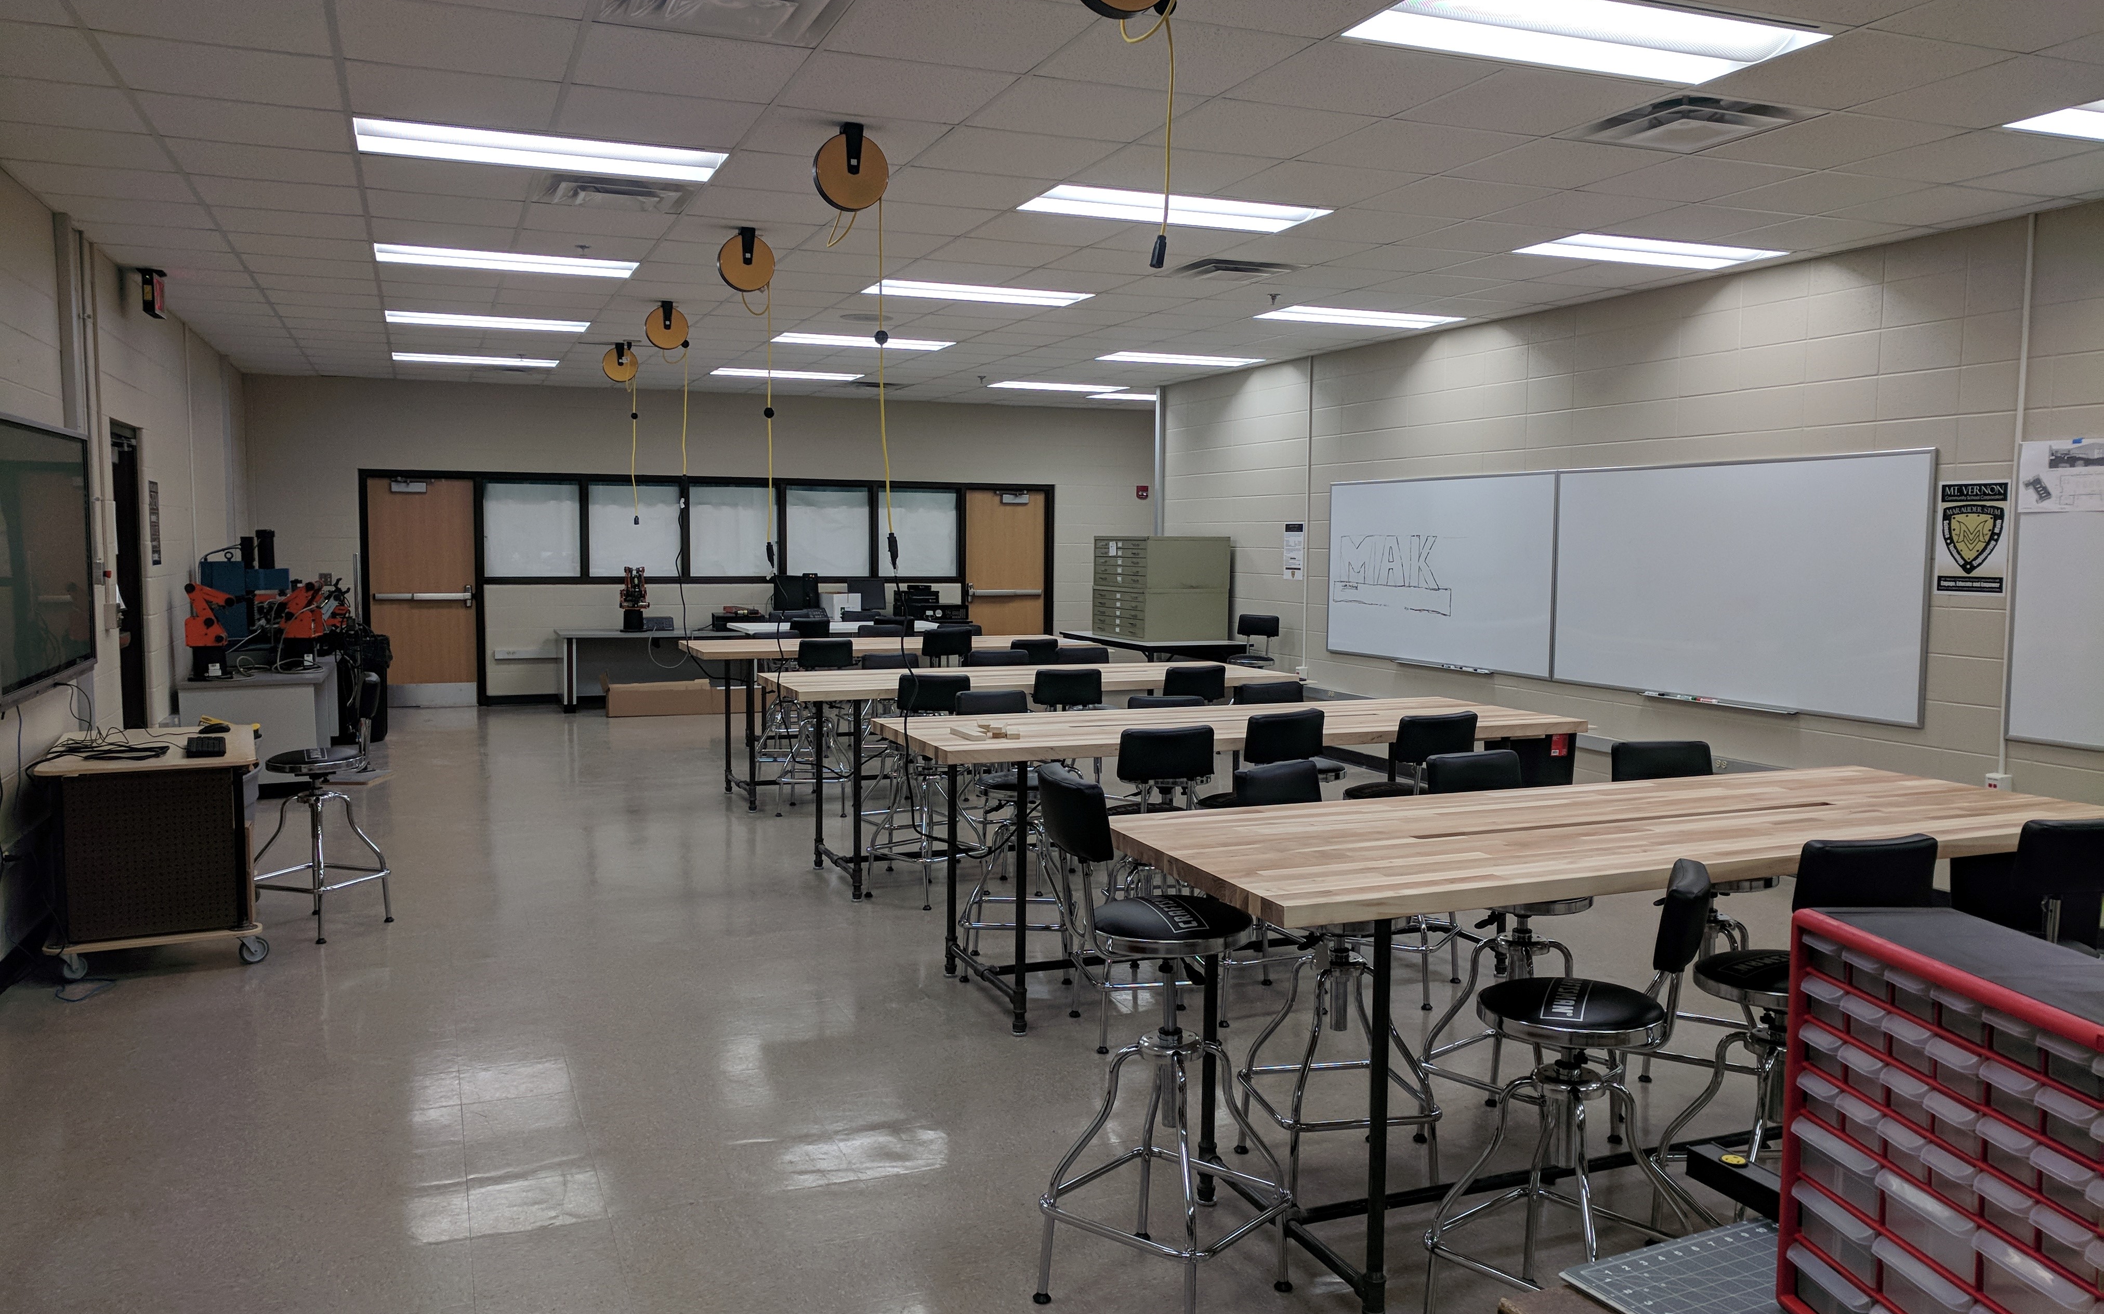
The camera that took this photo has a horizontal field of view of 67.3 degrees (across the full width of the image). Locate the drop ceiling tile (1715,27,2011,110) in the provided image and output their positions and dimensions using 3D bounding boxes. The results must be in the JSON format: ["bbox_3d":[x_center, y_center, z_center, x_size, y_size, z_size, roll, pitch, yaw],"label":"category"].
[{"bbox_3d":[2.252,-1.663,4.483,0.605,0.020,0.605,-1,5,-22],"label":"drop ceiling tile"}]

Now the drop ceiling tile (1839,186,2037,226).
[{"bbox_3d":[3.500,-1.785,6.262,0.600,0.020,0.600,-1,5,-21],"label":"drop ceiling tile"}]

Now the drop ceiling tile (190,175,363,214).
[{"bbox_3d":[-3.066,-1.836,6.282,0.600,0.018,0.600,-1,5,-22],"label":"drop ceiling tile"}]

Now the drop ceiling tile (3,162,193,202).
[{"bbox_3d":[-3.632,-1.825,6.068,0.600,0.020,0.600,-1,5,-21],"label":"drop ceiling tile"}]

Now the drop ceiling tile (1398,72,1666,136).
[{"bbox_3d":[1.460,-1.691,4.811,0.600,0.020,0.600,-1,5,-22],"label":"drop ceiling tile"}]

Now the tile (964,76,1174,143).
[{"bbox_3d":[0.101,-1.711,4.933,0.605,0.020,0.605,-1,5,-22],"label":"tile"}]

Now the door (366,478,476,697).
[{"bbox_3d":[-5.684,-0.570,14.313,0.910,2.060,0.050,-1,5,-22],"label":"door"}]

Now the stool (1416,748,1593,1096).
[{"bbox_3d":[1.264,0.788,4.262,0.500,1.025,0.520,-2,5,-25],"label":"stool"}]

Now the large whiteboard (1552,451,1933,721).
[{"bbox_3d":[3.330,-0.380,7.926,0.045,1.210,2.430,-1,5,-22],"label":"large whiteboard"}]

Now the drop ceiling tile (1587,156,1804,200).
[{"bbox_3d":[2.366,-1.760,5.816,0.600,0.018,0.600,-1,5,-22],"label":"drop ceiling tile"}]

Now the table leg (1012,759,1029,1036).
[{"bbox_3d":[-0.102,0.773,5.097,0.046,0.900,0.046,-1,5,-22],"label":"table leg"}]

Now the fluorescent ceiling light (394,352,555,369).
[{"bbox_3d":[-4.467,-2.332,12.268,1.200,0.060,0.600,-1,5,-22],"label":"fluorescent ceiling light"}]

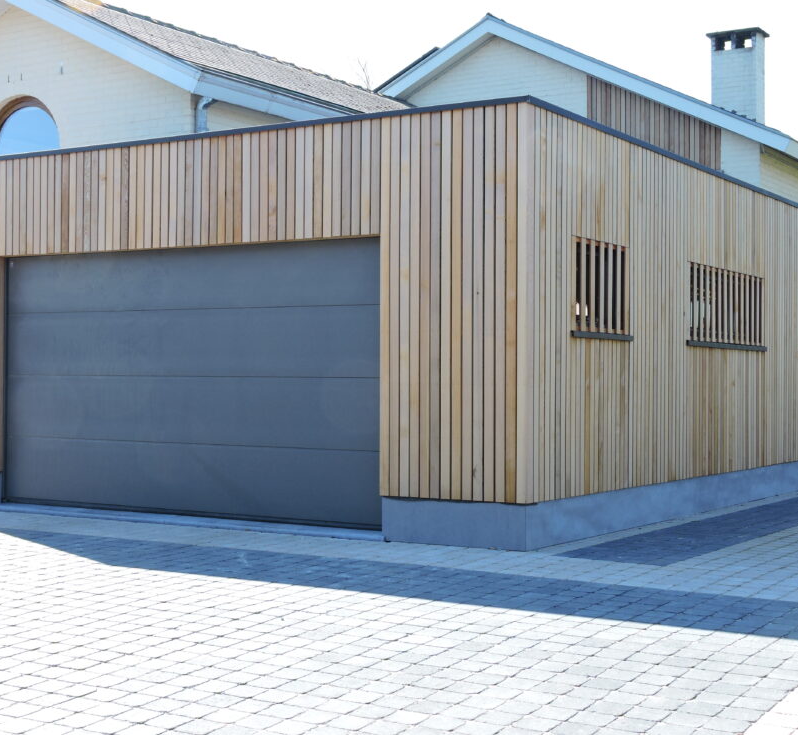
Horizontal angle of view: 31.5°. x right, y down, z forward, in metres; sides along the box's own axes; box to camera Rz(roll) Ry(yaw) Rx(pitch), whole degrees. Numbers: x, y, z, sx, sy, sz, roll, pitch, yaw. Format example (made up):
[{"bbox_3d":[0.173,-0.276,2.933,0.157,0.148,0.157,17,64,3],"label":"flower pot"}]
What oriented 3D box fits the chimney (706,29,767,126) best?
[{"bbox_3d":[5.447,-4.540,22.687,0.868,1.576,0.684,0,-1,31],"label":"chimney"}]

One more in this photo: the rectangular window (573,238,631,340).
[{"bbox_3d":[1.449,-0.560,10.218,0.110,0.679,1.061,0,-1,31],"label":"rectangular window"}]

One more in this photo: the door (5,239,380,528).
[{"bbox_3d":[-1.650,0.104,10.890,3.797,2.050,0.080,0,-1,31],"label":"door"}]

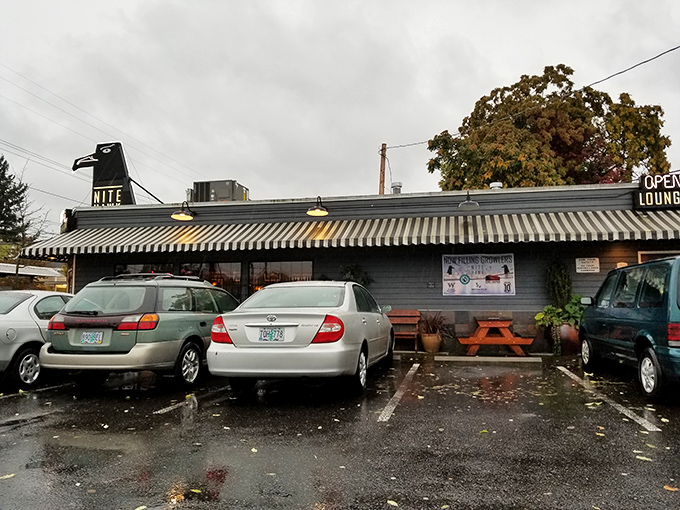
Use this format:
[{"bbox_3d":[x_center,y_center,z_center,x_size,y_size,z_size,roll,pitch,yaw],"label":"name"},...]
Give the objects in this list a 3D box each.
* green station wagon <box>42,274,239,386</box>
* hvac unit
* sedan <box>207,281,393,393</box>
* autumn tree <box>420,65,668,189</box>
[{"bbox_3d":[-2.452,1.167,8.422,1.770,1.570,4.720,-1,-6,14],"label":"green station wagon"},{"bbox_3d":[-3.846,-1.738,16.625,1.328,1.000,1.288,-1,-6,13],"label":"hvac unit"},{"bbox_3d":[-0.206,1.169,7.979,1.820,1.490,4.800,-1,-6,13],"label":"sedan"},{"bbox_3d":[9.916,-2.829,23.890,11.463,12.587,10.890,0,-6,0],"label":"autumn tree"}]

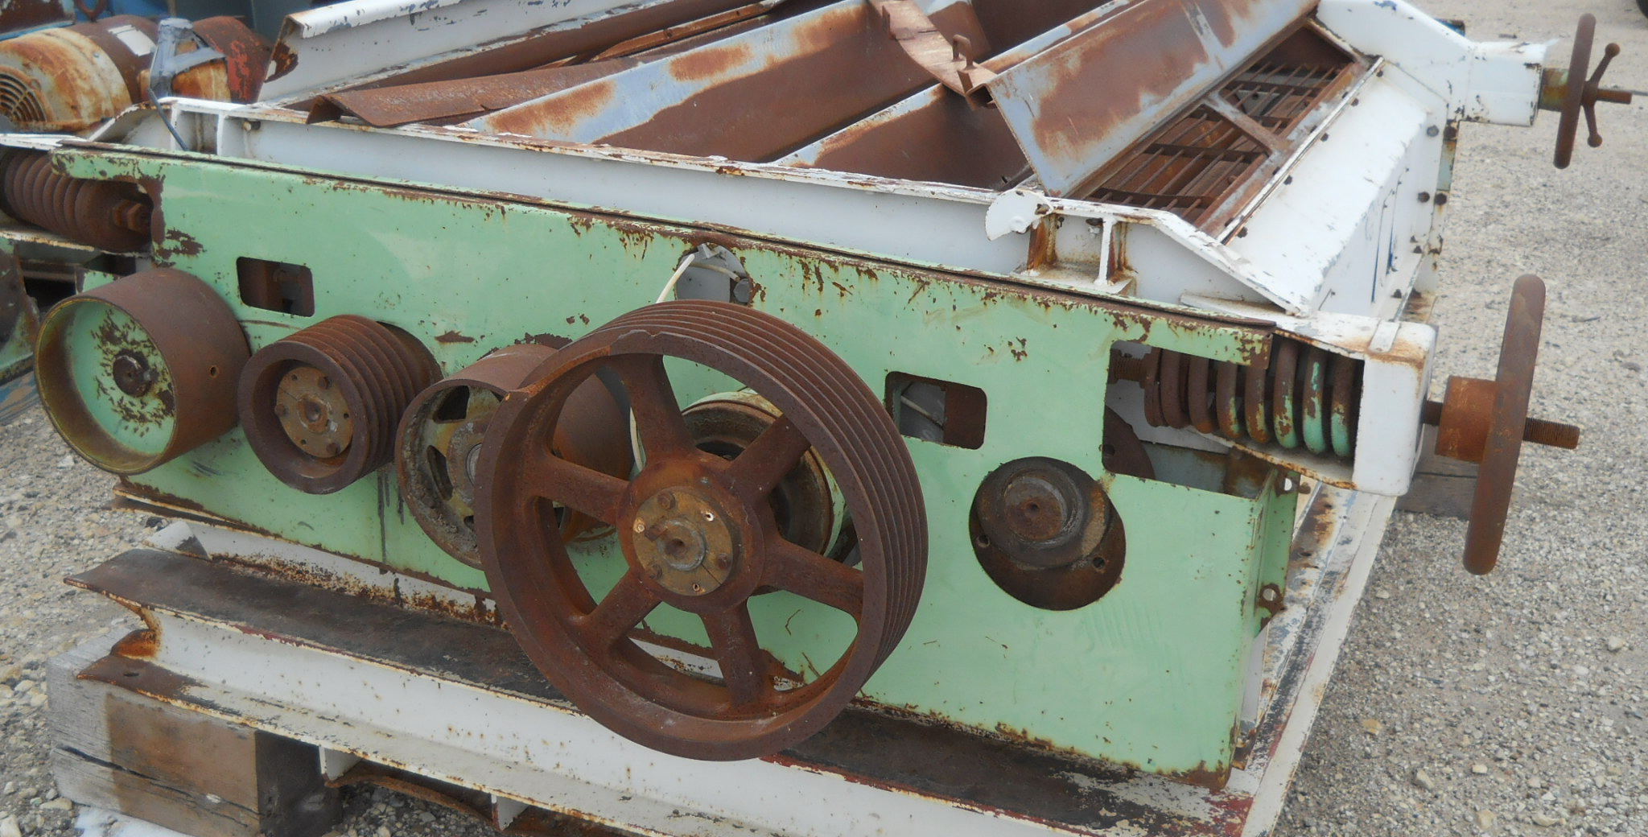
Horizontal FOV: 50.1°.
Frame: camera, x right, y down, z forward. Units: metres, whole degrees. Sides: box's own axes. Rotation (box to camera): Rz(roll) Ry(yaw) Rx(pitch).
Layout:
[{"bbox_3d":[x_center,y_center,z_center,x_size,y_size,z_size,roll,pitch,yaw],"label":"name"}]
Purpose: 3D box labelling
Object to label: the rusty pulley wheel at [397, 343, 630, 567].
[{"bbox_3d":[-0.395,0.055,2.246,0.271,0.271,0.131,11,25,23],"label":"rusty pulley wheel"}]

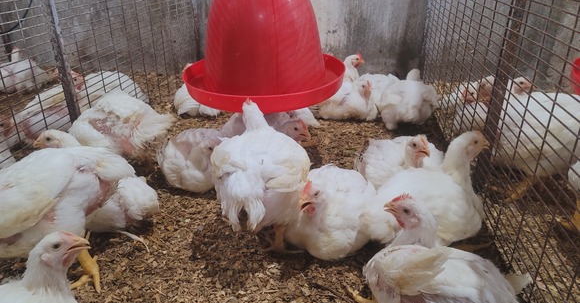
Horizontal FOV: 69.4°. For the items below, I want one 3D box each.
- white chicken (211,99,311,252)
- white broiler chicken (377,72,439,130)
[{"bbox_3d":[-0.055,0.066,0.834,0.190,0.295,0.300,0,25,0],"label":"white chicken"},{"bbox_3d":[0.424,-0.185,1.490,0.190,0.200,0.280,9,26,18],"label":"white broiler chicken"}]

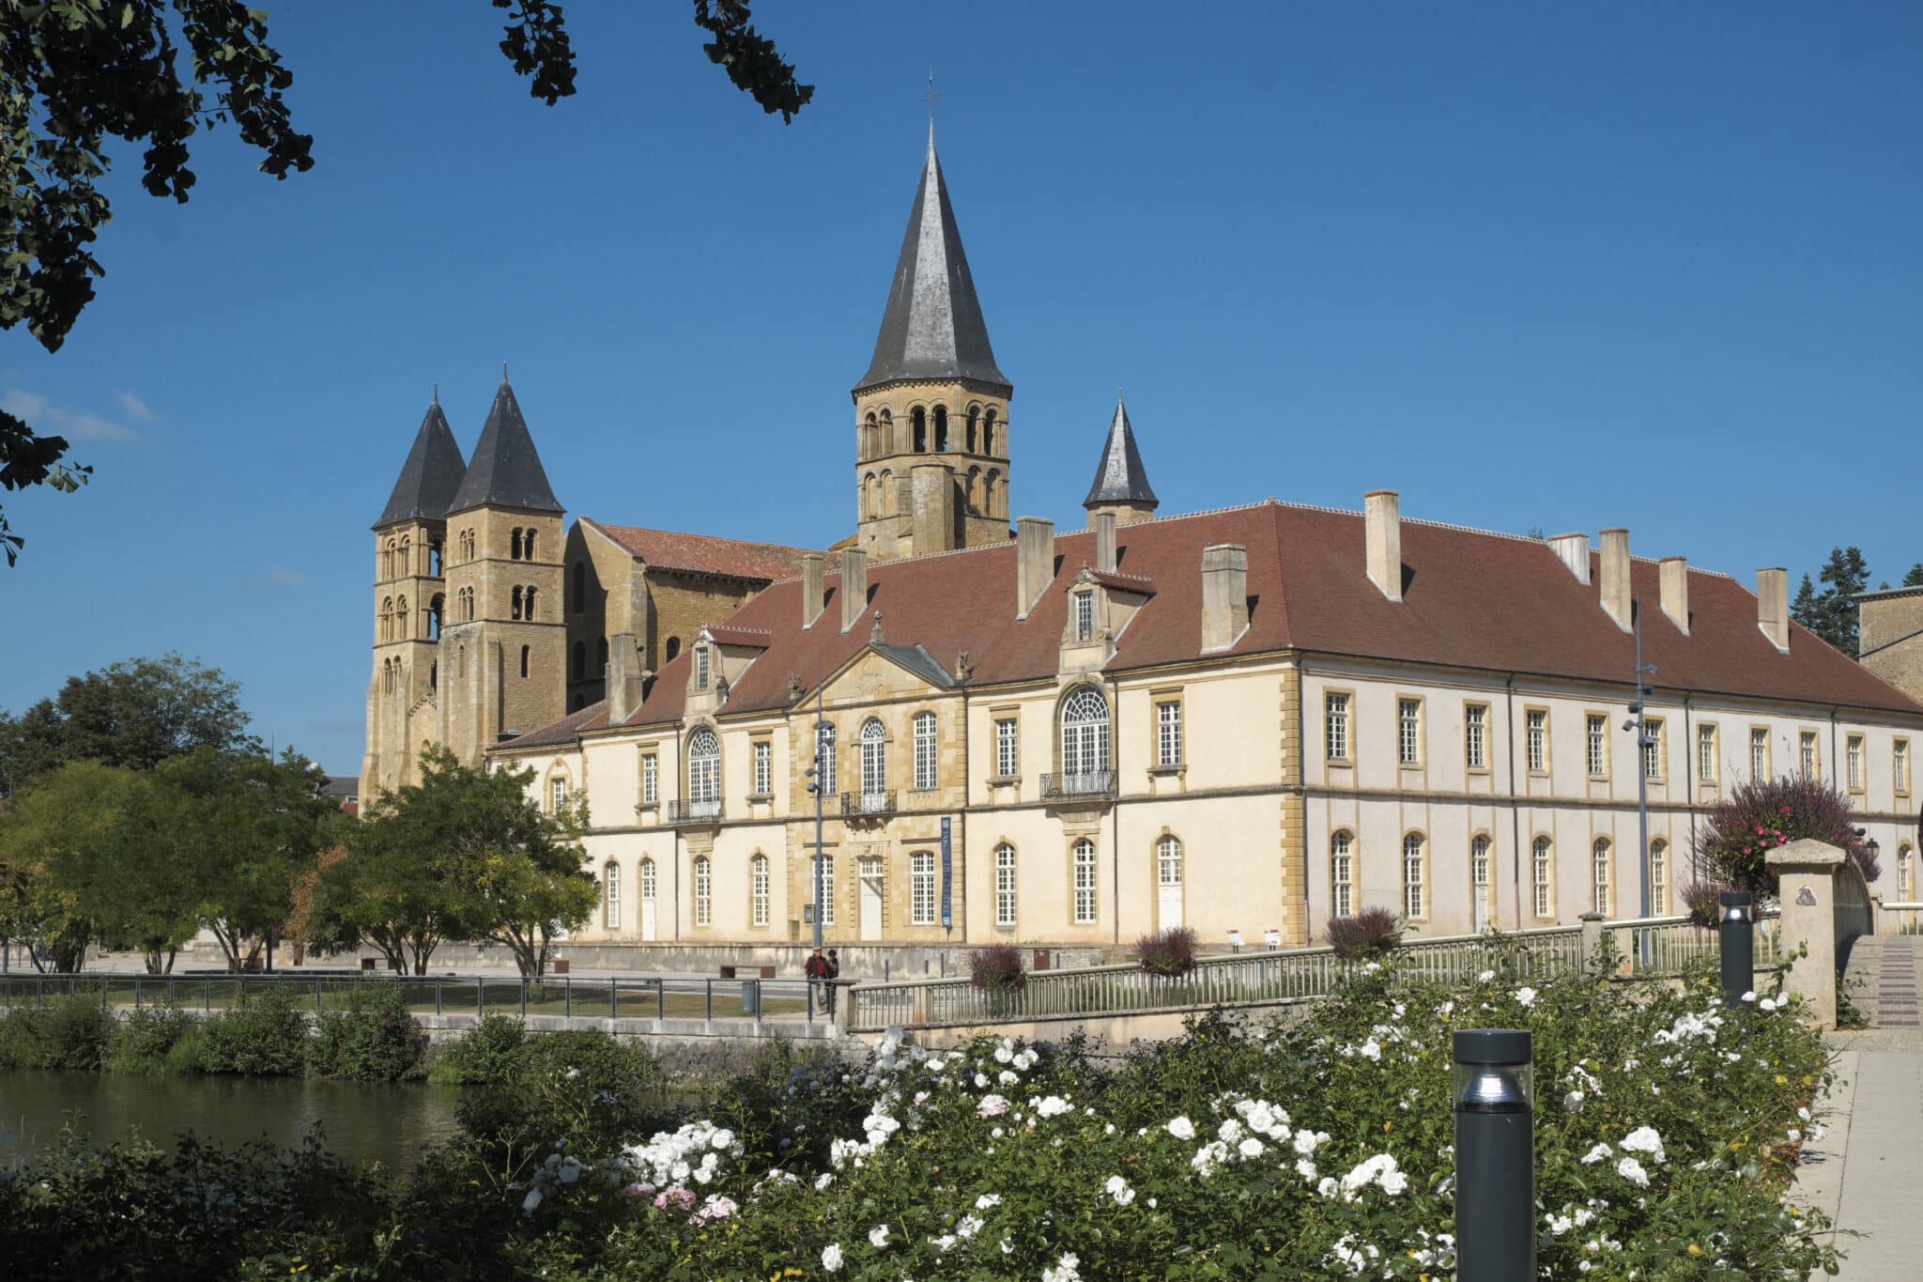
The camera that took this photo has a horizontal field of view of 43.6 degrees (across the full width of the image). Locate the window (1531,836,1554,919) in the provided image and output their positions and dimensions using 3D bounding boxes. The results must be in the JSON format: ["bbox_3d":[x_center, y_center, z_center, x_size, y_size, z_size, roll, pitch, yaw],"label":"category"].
[{"bbox_3d":[23.416,9.541,97.059,1.400,3.250,0.300,5,-9,-41],"label":"window"}]

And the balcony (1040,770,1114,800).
[{"bbox_3d":[4.712,5.791,96.356,0.500,1.000,3.950,5,-9,-40],"label":"balcony"}]

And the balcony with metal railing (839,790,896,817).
[{"bbox_3d":[-4.047,7.086,105.597,0.550,1.100,3.500,5,-9,-41],"label":"balcony with metal railing"}]

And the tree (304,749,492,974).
[{"bbox_3d":[-18.475,7.521,78.544,6.200,7.980,6.200,0,-7,0],"label":"tree"}]

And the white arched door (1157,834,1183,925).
[{"bbox_3d":[7.582,8.987,87.150,0.200,3.930,1.100,5,-9,-41],"label":"white arched door"}]

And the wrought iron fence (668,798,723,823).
[{"bbox_3d":[-12.630,8.157,115.201,0.550,1.200,4.200,5,-9,-41],"label":"wrought iron fence"}]

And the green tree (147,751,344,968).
[{"bbox_3d":[-23.611,7.532,78.542,6.500,8.002,6.500,0,-7,0],"label":"green tree"}]

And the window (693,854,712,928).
[{"bbox_3d":[-12.547,12.132,116.875,0.300,3.490,1.622,5,-9,-40],"label":"window"}]

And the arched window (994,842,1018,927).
[{"bbox_3d":[1.843,10.123,99.927,0.300,3.481,1.517,5,-9,-40],"label":"arched window"}]

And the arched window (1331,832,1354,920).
[{"bbox_3d":[14.017,8.647,88.720,1.400,3.210,0.300,5,-9,-41],"label":"arched window"}]

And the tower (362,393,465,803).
[{"bbox_3d":[-31.109,1.863,140.486,5.700,33.370,5.700,5,-9,-41],"label":"tower"}]

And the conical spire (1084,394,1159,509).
[{"bbox_3d":[10.228,-12.259,154.372,4.750,7.400,4.750,5,-9,-40],"label":"conical spire"}]

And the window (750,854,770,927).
[{"bbox_3d":[-9.252,11.560,111.523,0.300,3.330,1.400,5,-9,-41],"label":"window"}]

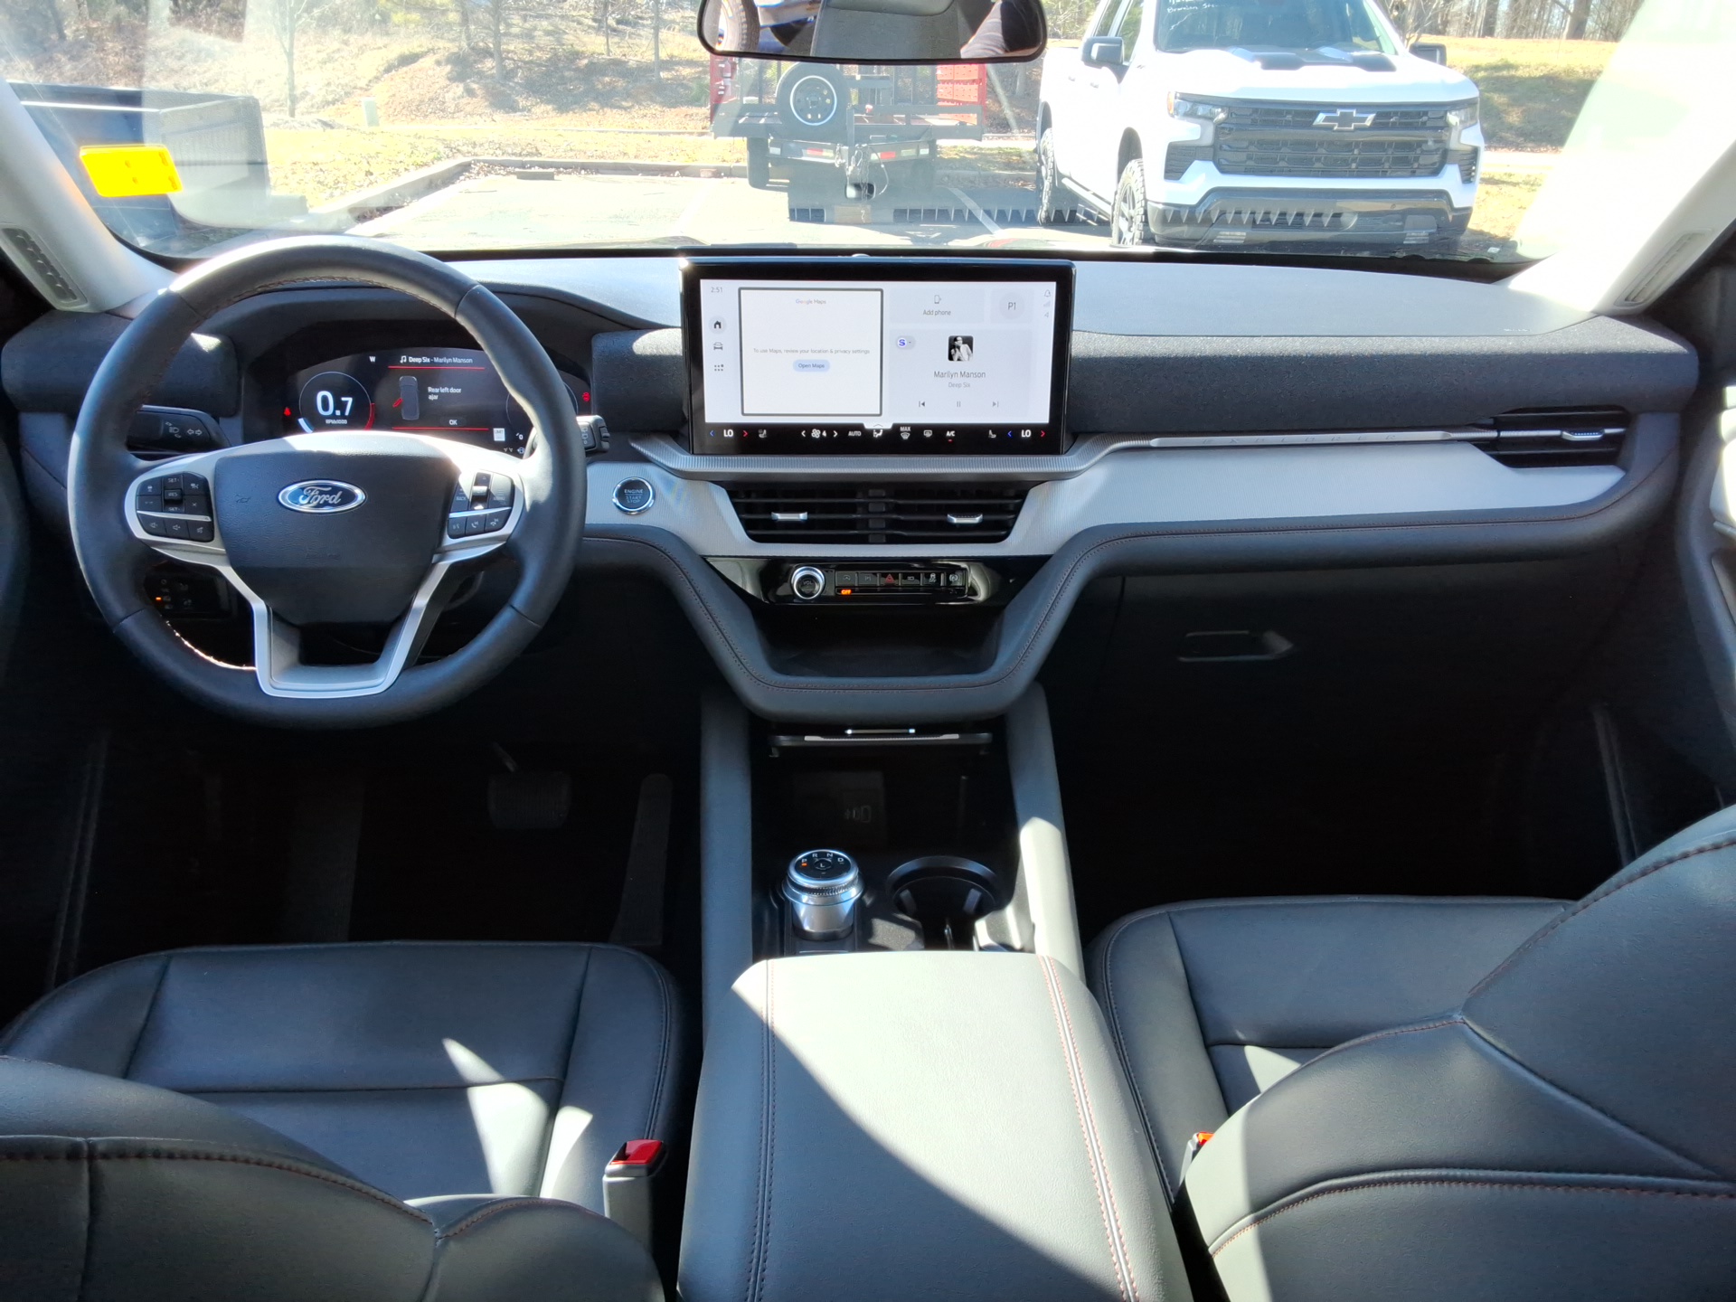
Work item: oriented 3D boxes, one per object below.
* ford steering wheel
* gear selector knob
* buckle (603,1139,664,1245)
[{"bbox_3d":[-0.392,-0.121,1.046,0.378,0.362,0.085,0,-1,-2],"label":"ford steering wheel"},{"bbox_3d":[-0.034,0.185,1.070,0.059,0.051,0.059,0,22,-2],"label":"gear selector knob"},{"bbox_3d":[-0.145,0.357,0.888,0.032,0.085,0.041,3,16,7],"label":"buckle"}]

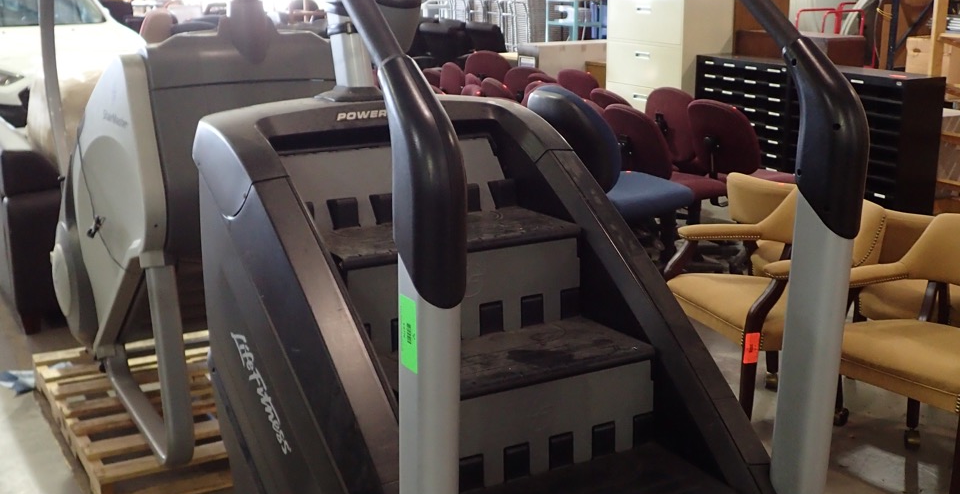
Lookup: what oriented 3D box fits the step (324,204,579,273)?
[{"bbox_3d":[-0.088,-0.015,2.396,0.543,0.040,0.258,-8,17,-28],"label":"step"}]

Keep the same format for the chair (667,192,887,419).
[{"bbox_3d":[1.012,0.220,3.888,0.610,0.810,0.610,-6,16,-22],"label":"chair"}]

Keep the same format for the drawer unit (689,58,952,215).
[{"bbox_3d":[2.058,-0.677,7.037,0.326,0.930,1.768,-8,17,-28],"label":"drawer unit"}]

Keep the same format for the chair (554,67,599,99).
[{"bbox_3d":[0.855,-0.718,7.179,0.600,0.880,0.580,-8,17,-25],"label":"chair"}]

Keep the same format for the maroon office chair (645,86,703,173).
[{"bbox_3d":[1.266,-0.484,6.359,0.640,0.900,0.600,-11,18,-36],"label":"maroon office chair"}]

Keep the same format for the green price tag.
[{"bbox_3d":[-0.095,0.117,1.496,0.002,0.100,0.050,-8,17,-28],"label":"green price tag"}]

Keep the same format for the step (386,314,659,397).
[{"bbox_3d":[0.044,0.233,2.214,0.543,0.040,0.258,-8,17,-28],"label":"step"}]

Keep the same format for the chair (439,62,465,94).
[{"bbox_3d":[0.074,-0.855,7.800,0.640,0.900,0.600,-6,16,-21],"label":"chair"}]

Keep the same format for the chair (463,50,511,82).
[{"bbox_3d":[0.242,-1.100,8.628,0.580,0.880,0.600,10,18,34],"label":"chair"}]

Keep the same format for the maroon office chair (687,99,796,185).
[{"bbox_3d":[1.438,-0.321,5.671,0.610,0.880,0.580,-7,16,-24],"label":"maroon office chair"}]

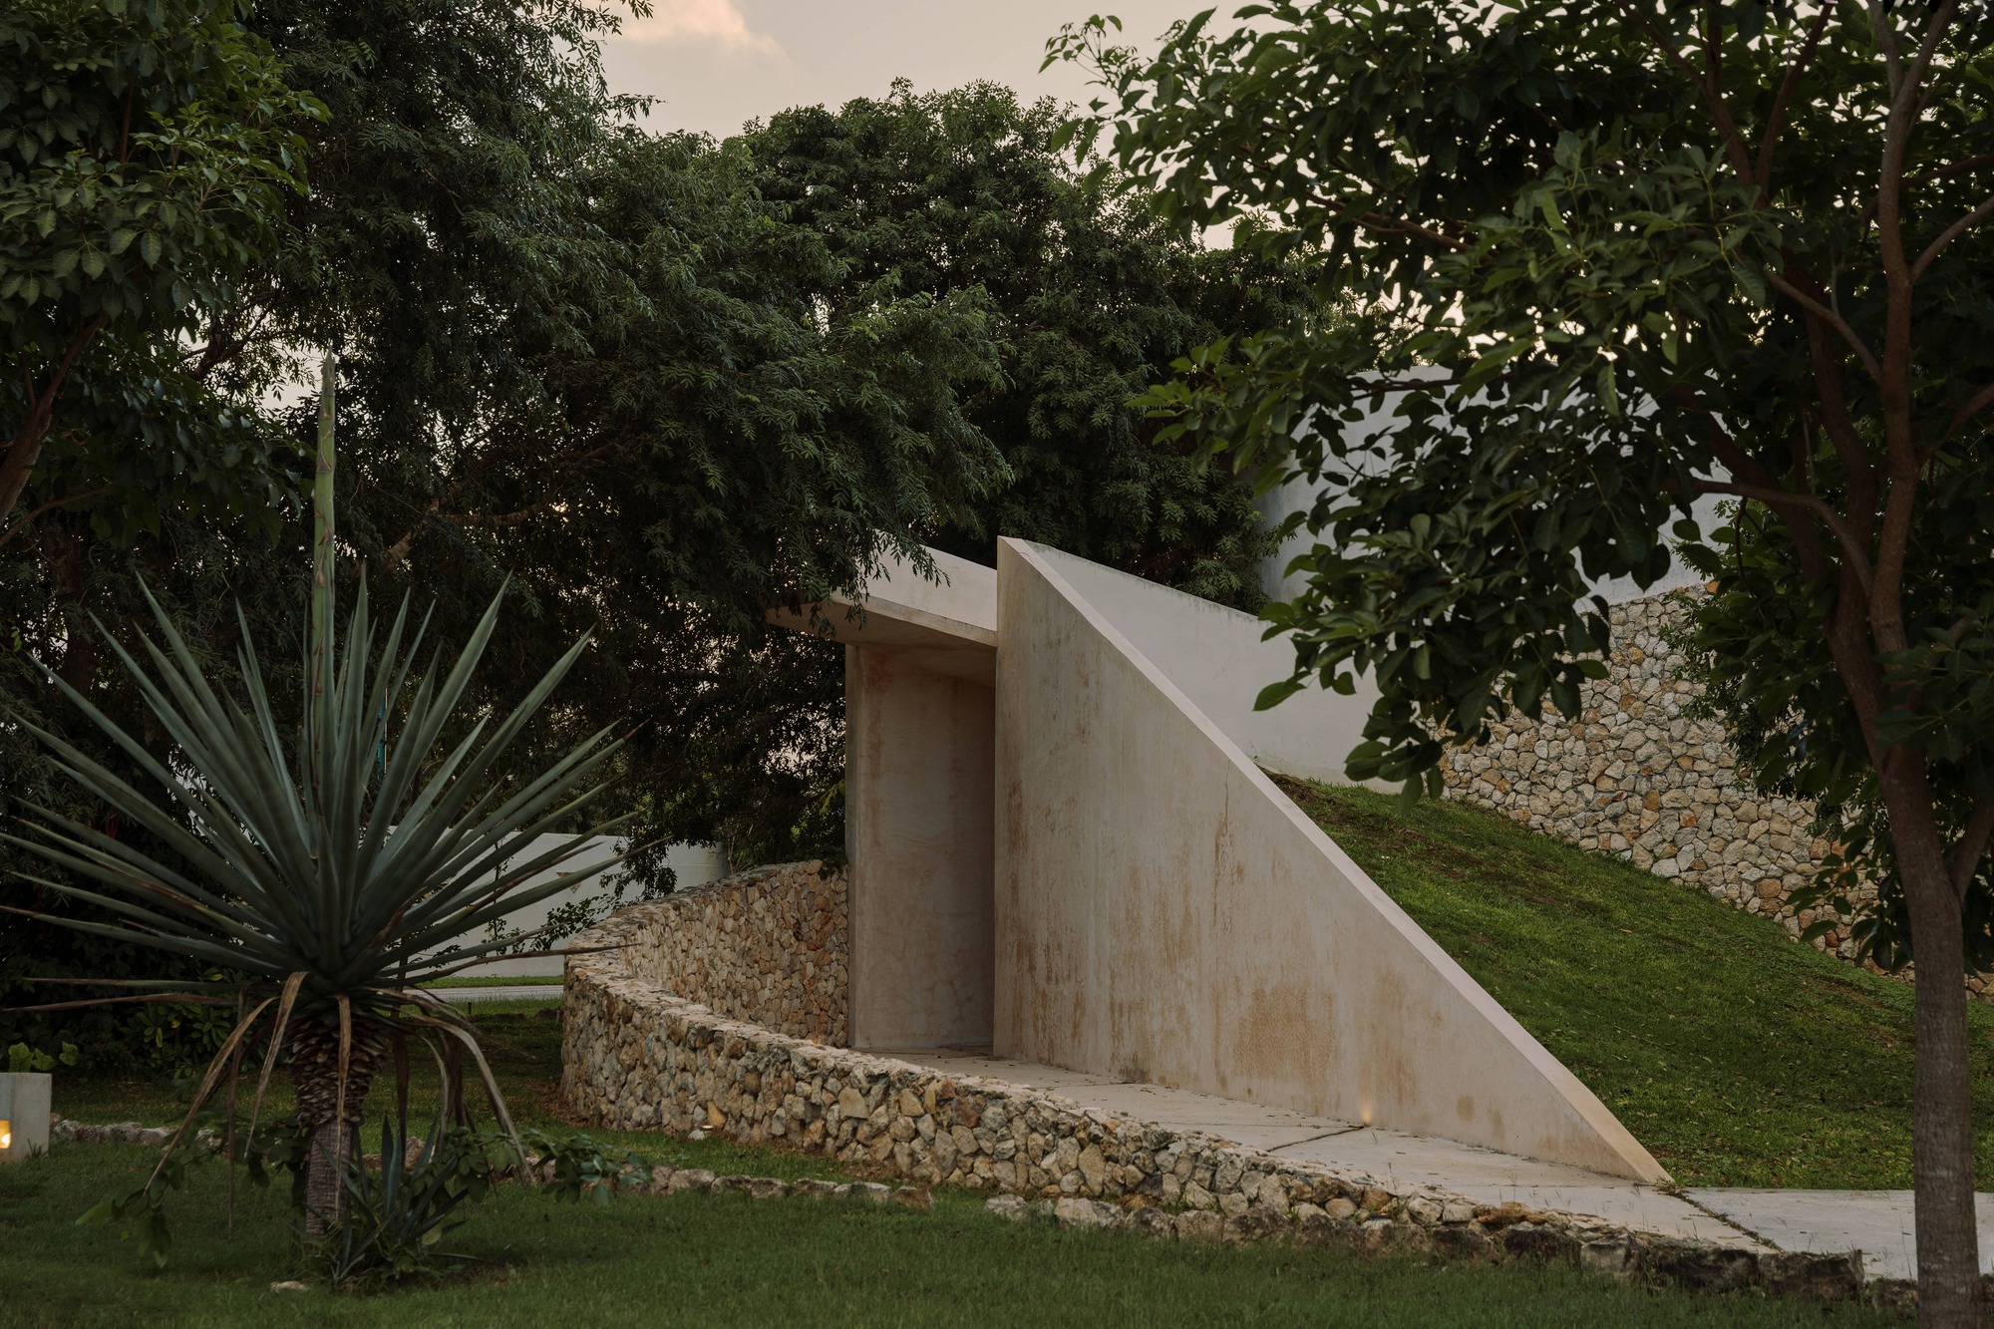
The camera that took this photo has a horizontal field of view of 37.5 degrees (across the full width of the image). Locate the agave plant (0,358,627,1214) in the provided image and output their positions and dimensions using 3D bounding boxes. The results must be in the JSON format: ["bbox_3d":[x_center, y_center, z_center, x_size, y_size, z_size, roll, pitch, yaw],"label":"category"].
[{"bbox_3d":[-2.510,0.467,10.800,2.280,3.230,2.250,0,-4,0],"label":"agave plant"}]

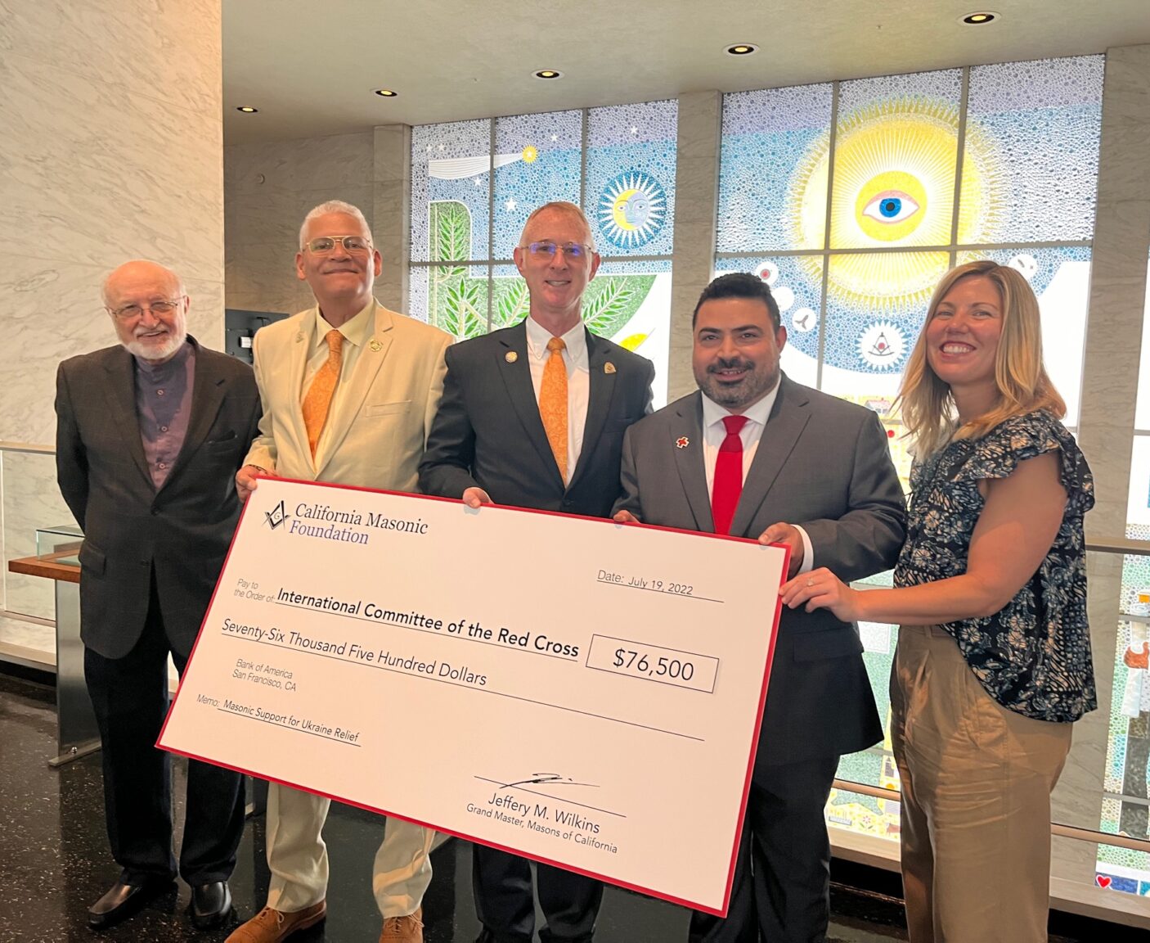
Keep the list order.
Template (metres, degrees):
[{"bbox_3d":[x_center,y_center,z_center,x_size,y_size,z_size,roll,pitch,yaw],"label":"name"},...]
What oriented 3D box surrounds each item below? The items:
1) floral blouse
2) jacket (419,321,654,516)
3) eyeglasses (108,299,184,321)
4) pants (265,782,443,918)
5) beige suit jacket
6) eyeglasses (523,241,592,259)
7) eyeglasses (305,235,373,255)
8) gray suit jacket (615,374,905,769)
[{"bbox_3d":[0.735,0.161,1.650,0.310,0.550,0.410,-1,6,-24],"label":"floral blouse"},{"bbox_3d":[-0.081,0.046,2.127,0.540,0.750,0.360,1,5,-4],"label":"jacket"},{"bbox_3d":[-0.999,-0.379,2.200,0.142,0.042,0.140,-9,17,-20],"label":"eyeglasses"},{"bbox_3d":[-0.542,0.605,2.320,0.430,1.000,0.300,2,5,8],"label":"pants"},{"bbox_3d":[-0.513,-0.019,2.223,0.510,0.750,0.340,2,5,9],"label":"beige suit jacket"},{"bbox_3d":[-0.039,-0.490,2.090,0.140,0.042,0.140,1,5,-2],"label":"eyeglasses"},{"bbox_3d":[-0.532,-0.508,2.130,0.140,0.045,0.140,1,5,-10],"label":"eyeglasses"},{"bbox_3d":[0.353,0.185,1.810,0.560,0.740,0.370,4,6,24],"label":"gray suit jacket"}]

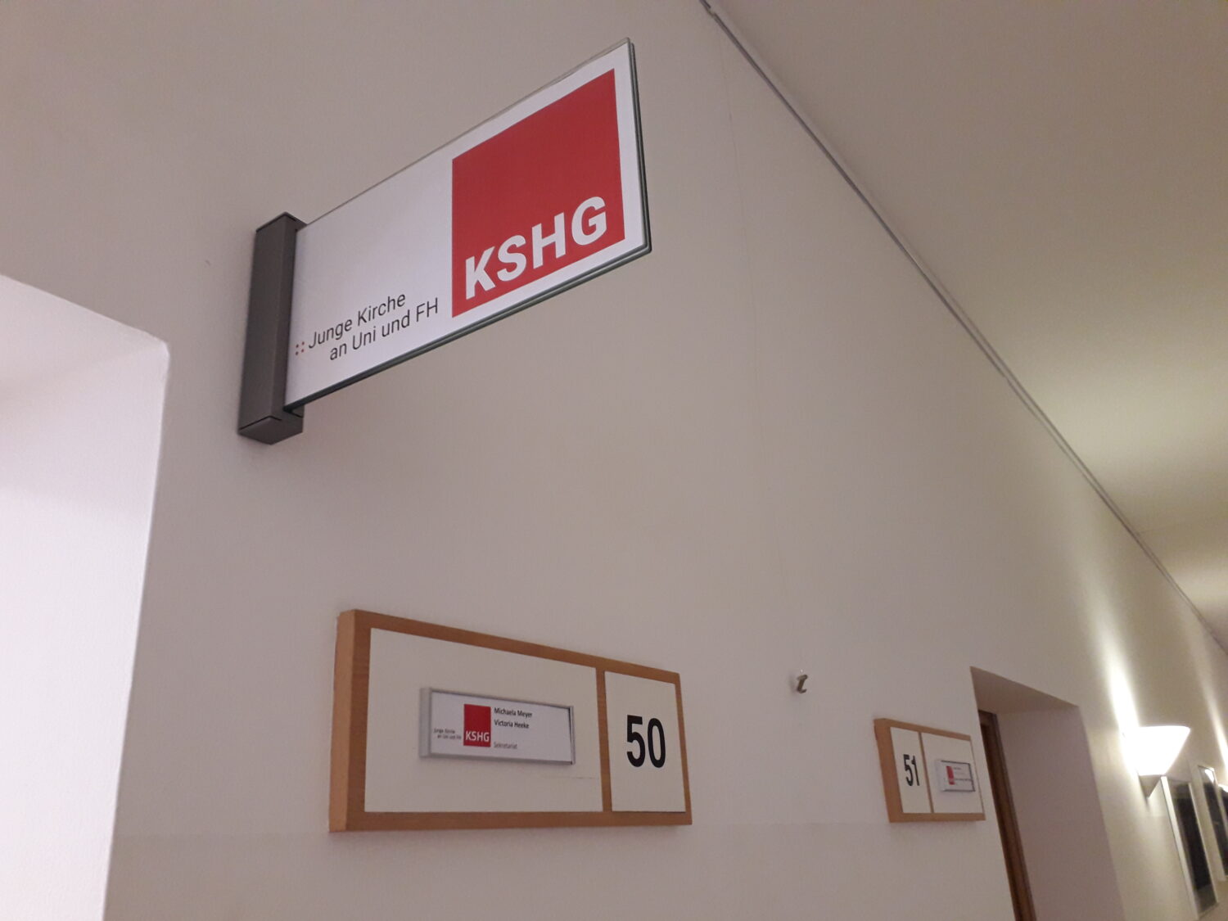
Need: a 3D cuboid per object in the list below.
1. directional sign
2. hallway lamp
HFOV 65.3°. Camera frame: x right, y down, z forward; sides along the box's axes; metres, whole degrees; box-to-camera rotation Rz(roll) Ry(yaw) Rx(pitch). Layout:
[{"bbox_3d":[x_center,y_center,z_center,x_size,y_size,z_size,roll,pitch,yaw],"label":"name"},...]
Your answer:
[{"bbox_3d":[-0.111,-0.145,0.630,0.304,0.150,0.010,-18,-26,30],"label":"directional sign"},{"bbox_3d":[1.872,1.020,3.236,0.178,0.223,0.350,-18,-27,32],"label":"hallway lamp"}]

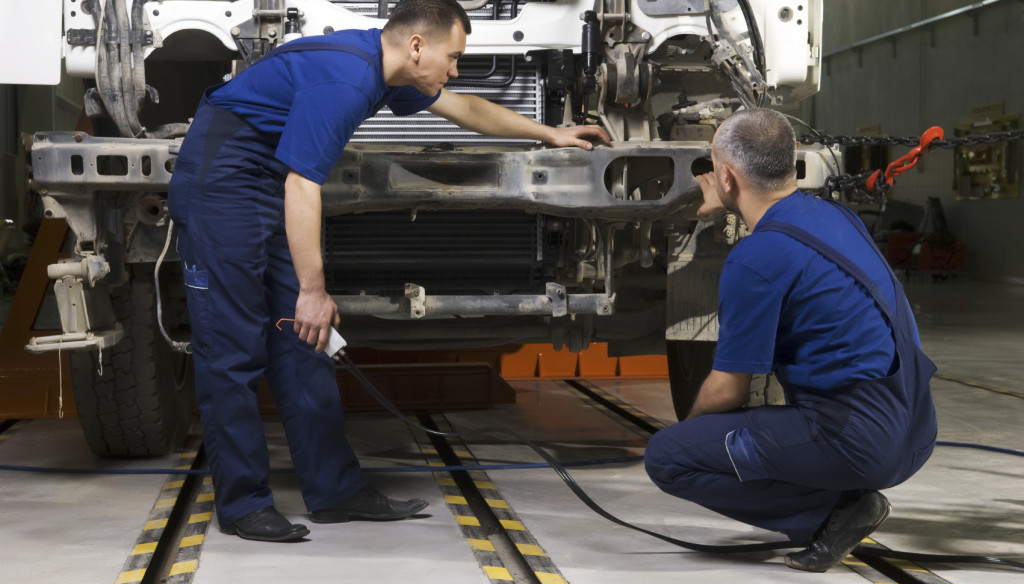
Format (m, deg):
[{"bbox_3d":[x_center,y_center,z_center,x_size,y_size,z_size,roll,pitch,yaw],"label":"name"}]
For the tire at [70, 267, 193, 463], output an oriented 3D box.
[{"bbox_3d":[-1.250,0.021,5.750,0.310,1.050,1.050,0,2,-7],"label":"tire"}]

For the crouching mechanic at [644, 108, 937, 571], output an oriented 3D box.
[{"bbox_3d":[0.685,0.091,4.120,0.800,1.060,0.600,2,3,31],"label":"crouching mechanic"}]

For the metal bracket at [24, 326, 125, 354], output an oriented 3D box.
[{"bbox_3d":[-1.245,0.138,4.850,0.270,0.065,0.180,0,2,-7],"label":"metal bracket"}]

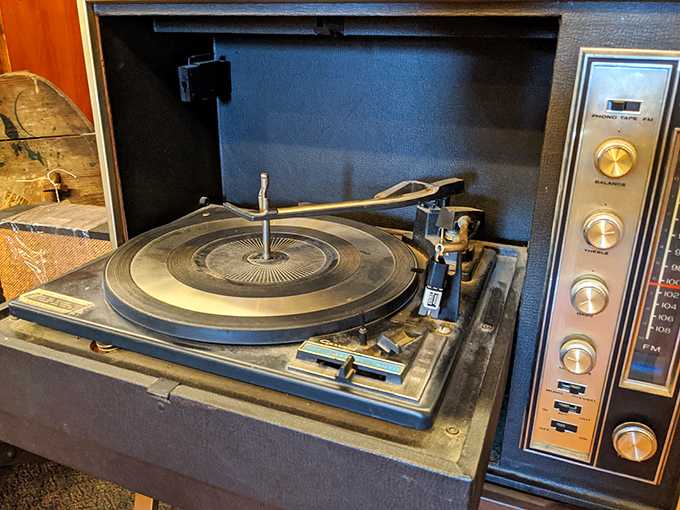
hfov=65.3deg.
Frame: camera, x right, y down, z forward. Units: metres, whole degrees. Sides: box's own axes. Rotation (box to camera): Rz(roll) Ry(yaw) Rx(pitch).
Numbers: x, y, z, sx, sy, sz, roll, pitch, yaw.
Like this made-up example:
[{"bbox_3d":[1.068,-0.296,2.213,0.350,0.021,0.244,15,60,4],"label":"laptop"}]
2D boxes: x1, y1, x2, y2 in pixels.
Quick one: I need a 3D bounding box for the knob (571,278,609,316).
[{"bbox_3d":[0.187,0.031,0.396,0.025,0.025,0.018,8,21,21],"label":"knob"}]

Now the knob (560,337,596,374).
[{"bbox_3d":[0.186,0.079,0.413,0.025,0.025,0.018,8,21,21],"label":"knob"}]

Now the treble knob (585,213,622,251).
[{"bbox_3d":[0.188,-0.017,0.379,0.025,0.025,0.018,8,21,21],"label":"treble knob"}]

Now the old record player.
[{"bbox_3d":[-0.047,-0.022,0.469,0.345,0.101,0.285,10,24,20],"label":"old record player"}]

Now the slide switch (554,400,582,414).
[{"bbox_3d":[0.188,0.127,0.437,0.021,0.009,0.006,8,21,21],"label":"slide switch"}]

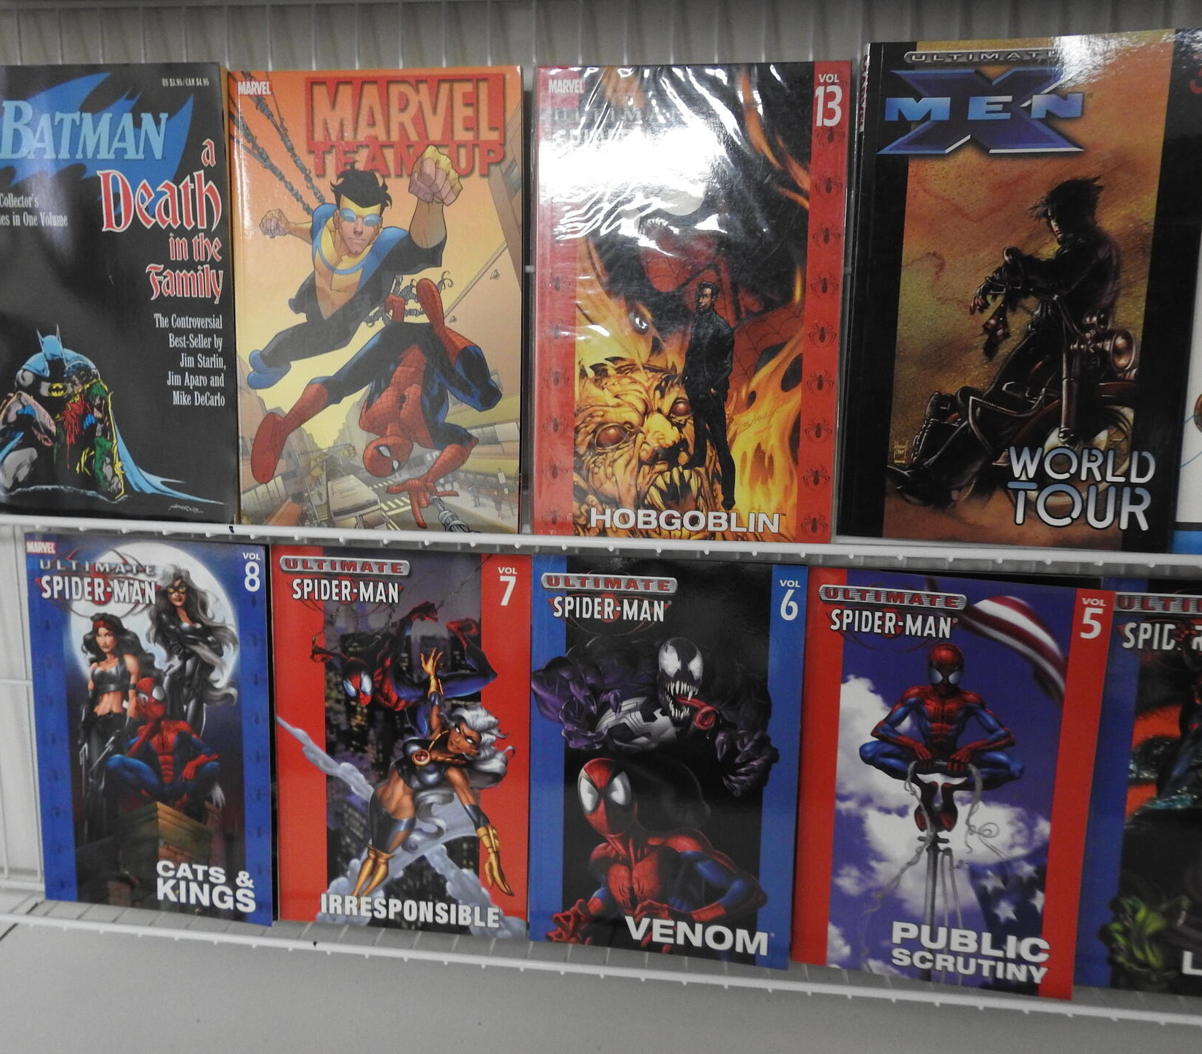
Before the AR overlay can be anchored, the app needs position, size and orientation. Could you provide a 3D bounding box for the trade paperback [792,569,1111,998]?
[{"bbox_3d":[0.208,0.156,0.594,0.168,0.258,0.010,3,10,12],"label":"trade paperback"}]

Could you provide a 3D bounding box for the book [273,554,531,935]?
[{"bbox_3d":[-0.129,0.140,0.636,0.168,0.258,0.010,2,8,5],"label":"book"}]

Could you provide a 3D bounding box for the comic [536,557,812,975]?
[{"bbox_3d":[0.039,0.148,0.617,0.168,0.258,0.010,2,8,9],"label":"comic"}]

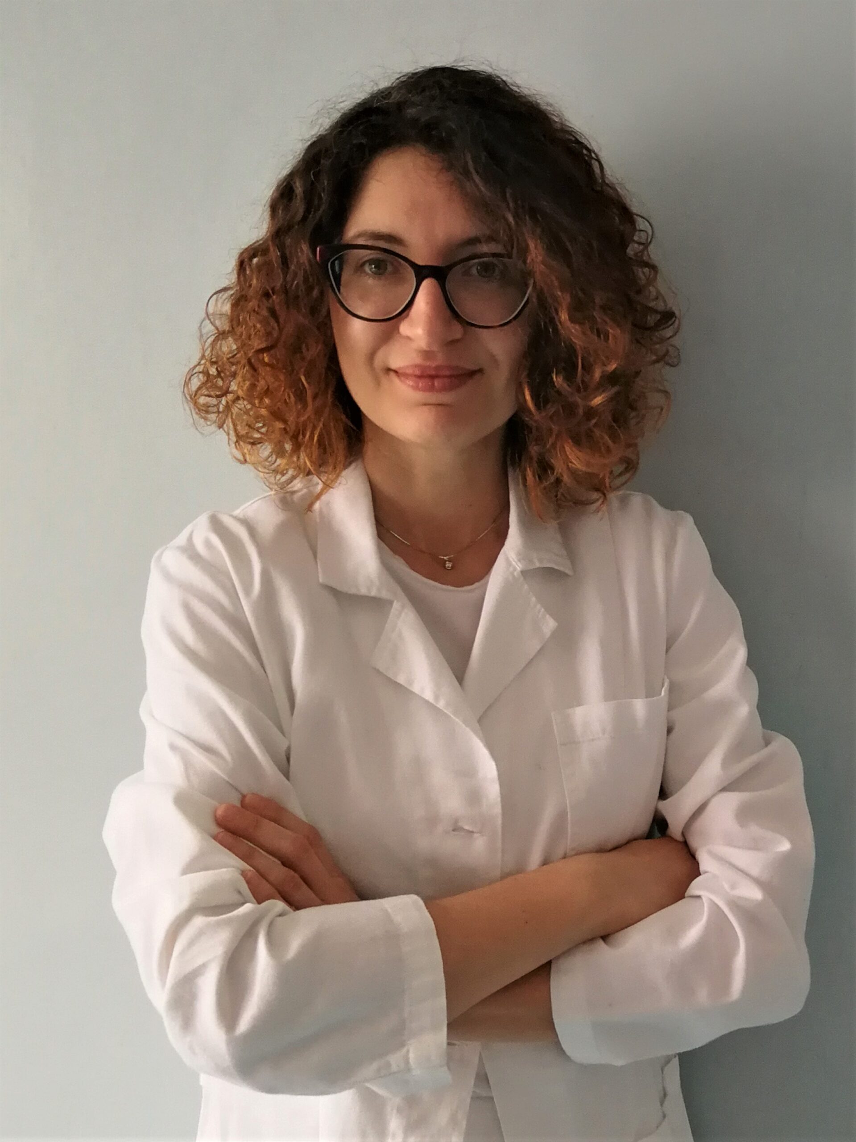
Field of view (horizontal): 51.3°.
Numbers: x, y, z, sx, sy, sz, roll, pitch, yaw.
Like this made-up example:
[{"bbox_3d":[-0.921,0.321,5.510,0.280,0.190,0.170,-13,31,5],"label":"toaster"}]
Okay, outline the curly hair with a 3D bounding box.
[{"bbox_3d":[0.003,-0.207,0.660,0.350,0.330,0.250,0,6,-2],"label":"curly hair"}]

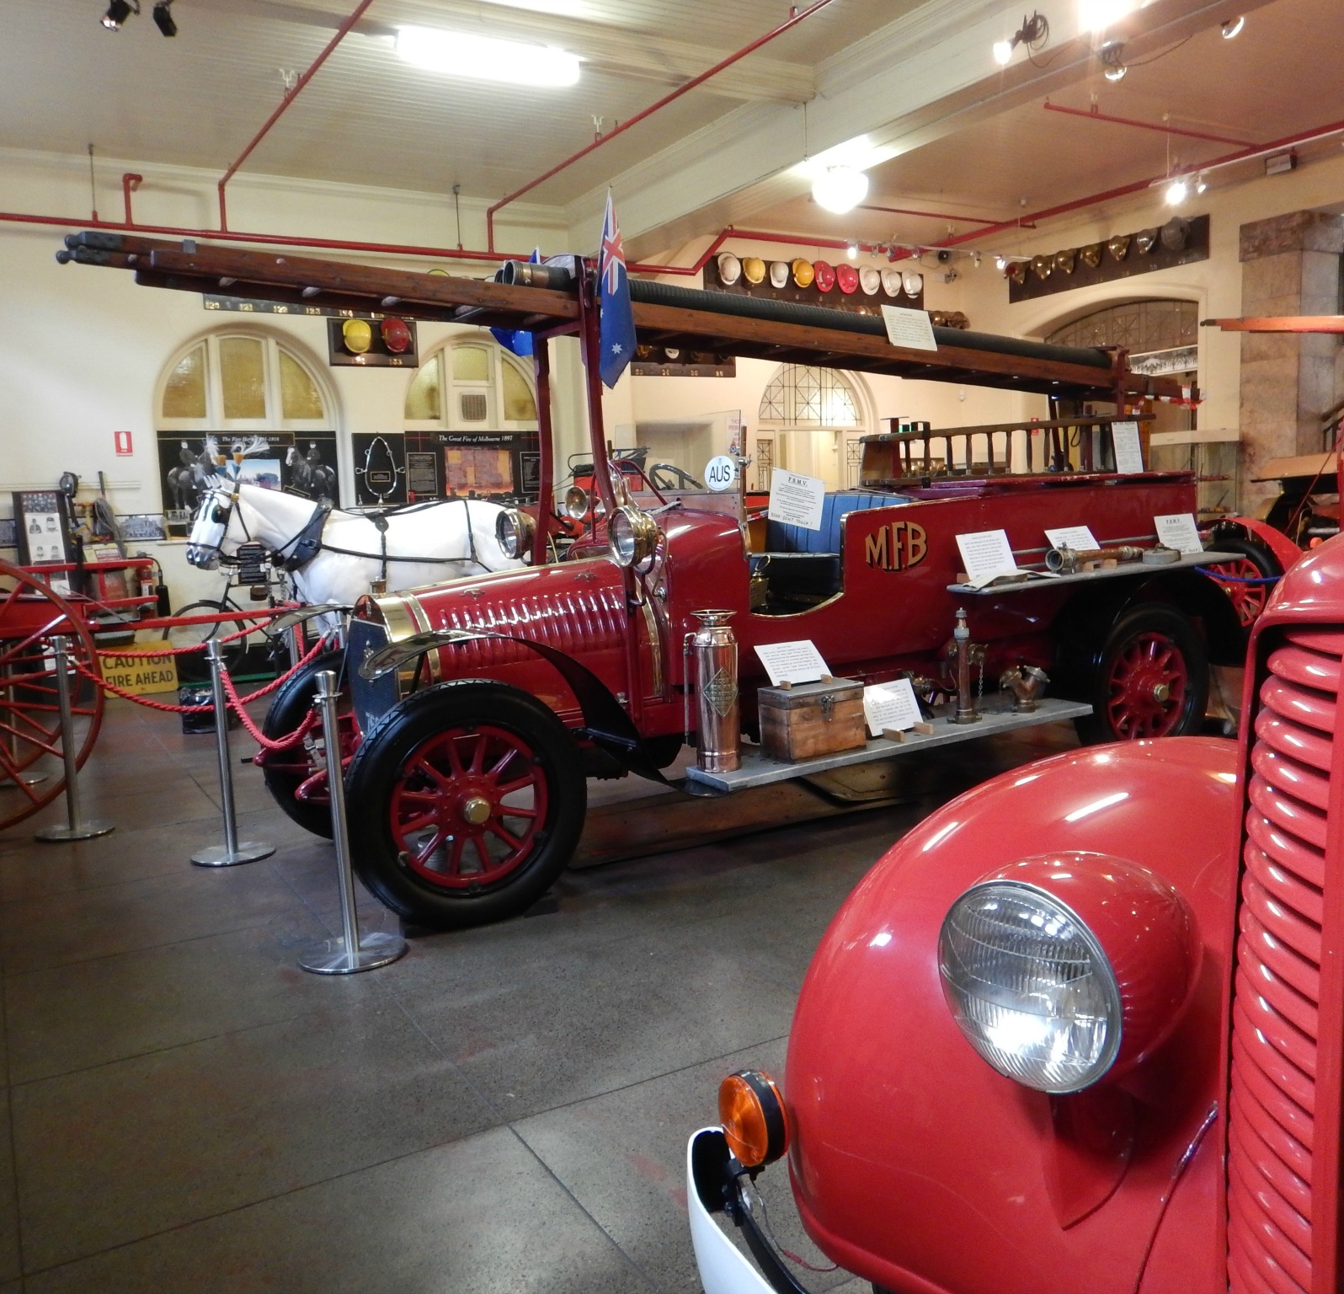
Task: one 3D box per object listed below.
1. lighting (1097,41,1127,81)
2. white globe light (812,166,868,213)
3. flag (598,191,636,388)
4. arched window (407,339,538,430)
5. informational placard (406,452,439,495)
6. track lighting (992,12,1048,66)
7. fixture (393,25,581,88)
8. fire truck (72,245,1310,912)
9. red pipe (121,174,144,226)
[{"bbox_3d":[2.605,-3.456,7.059,0.153,0.207,0.153,-6,8,-30],"label":"lighting"},{"bbox_3d":[1.330,-3.598,9.405,0.405,0.370,0.405,-2,7,0],"label":"white globe light"},{"bbox_3d":[-0.222,-1.439,4.811,0.163,0.759,0.089,-6,8,-33],"label":"flag"},{"bbox_3d":[-2.047,-2.768,12.495,1.536,0.989,0.148,-6,8,-30],"label":"arched window"},{"bbox_3d":[-2.553,-1.783,12.221,0.342,0.436,0.020,-6,8,-30],"label":"informational placard"},{"bbox_3d":[2.071,-3.616,7.108,0.247,0.266,0.227,-6,8,-30],"label":"track lighting"},{"bbox_3d":[-1.204,-3.888,7.888,1.253,0.128,0.276,-6,8,-30],"label":"fixture"},{"bbox_3d":[0.555,-0.467,5.825,6.167,2.526,1.618,-6,8,-33],"label":"fire truck"},{"bbox_3d":[-4.782,-3.958,10.597,0.168,0.424,0.158,-6,8,-30],"label":"red pipe"}]

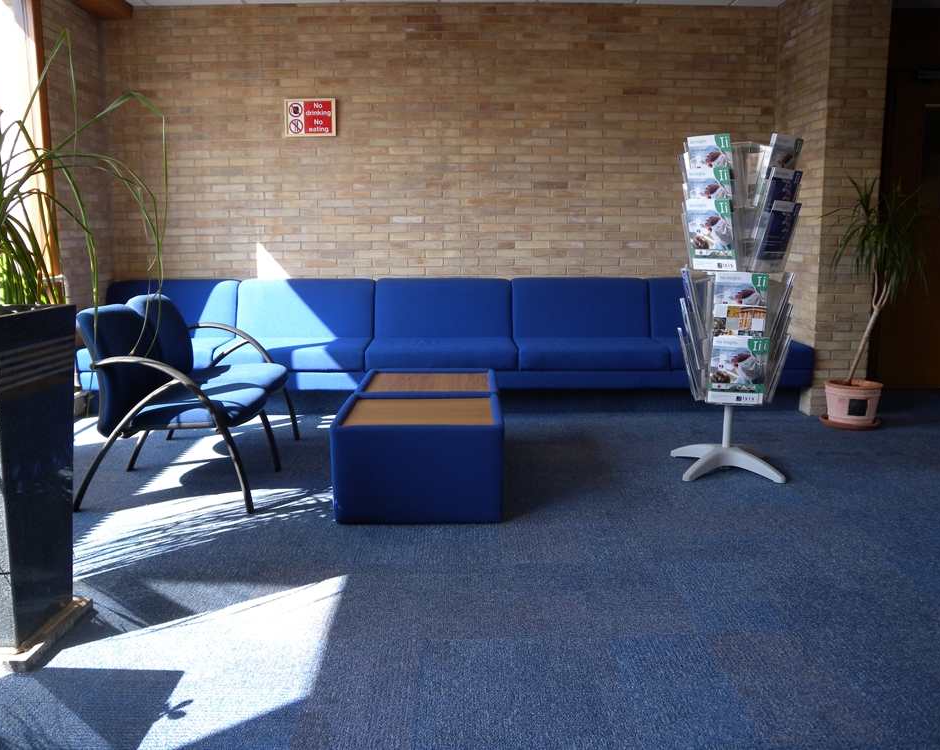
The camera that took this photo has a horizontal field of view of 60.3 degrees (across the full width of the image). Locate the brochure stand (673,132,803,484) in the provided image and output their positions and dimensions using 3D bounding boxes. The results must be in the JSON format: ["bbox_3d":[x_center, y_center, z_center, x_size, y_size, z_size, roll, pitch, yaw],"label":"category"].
[{"bbox_3d":[1.154,-0.302,3.517,0.533,1.457,0.533,3,10,15],"label":"brochure stand"}]

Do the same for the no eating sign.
[{"bbox_3d":[-0.981,-1.581,4.979,0.312,0.231,0.030,0,10,0],"label":"no eating sign"}]

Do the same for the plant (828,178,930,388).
[{"bbox_3d":[2.231,-0.495,4.462,0.553,1.176,0.533,0,10,0],"label":"plant"}]

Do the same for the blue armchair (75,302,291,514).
[{"bbox_3d":[-1.186,0.049,3.537,0.713,0.770,1.166,0,10,-1],"label":"blue armchair"}]

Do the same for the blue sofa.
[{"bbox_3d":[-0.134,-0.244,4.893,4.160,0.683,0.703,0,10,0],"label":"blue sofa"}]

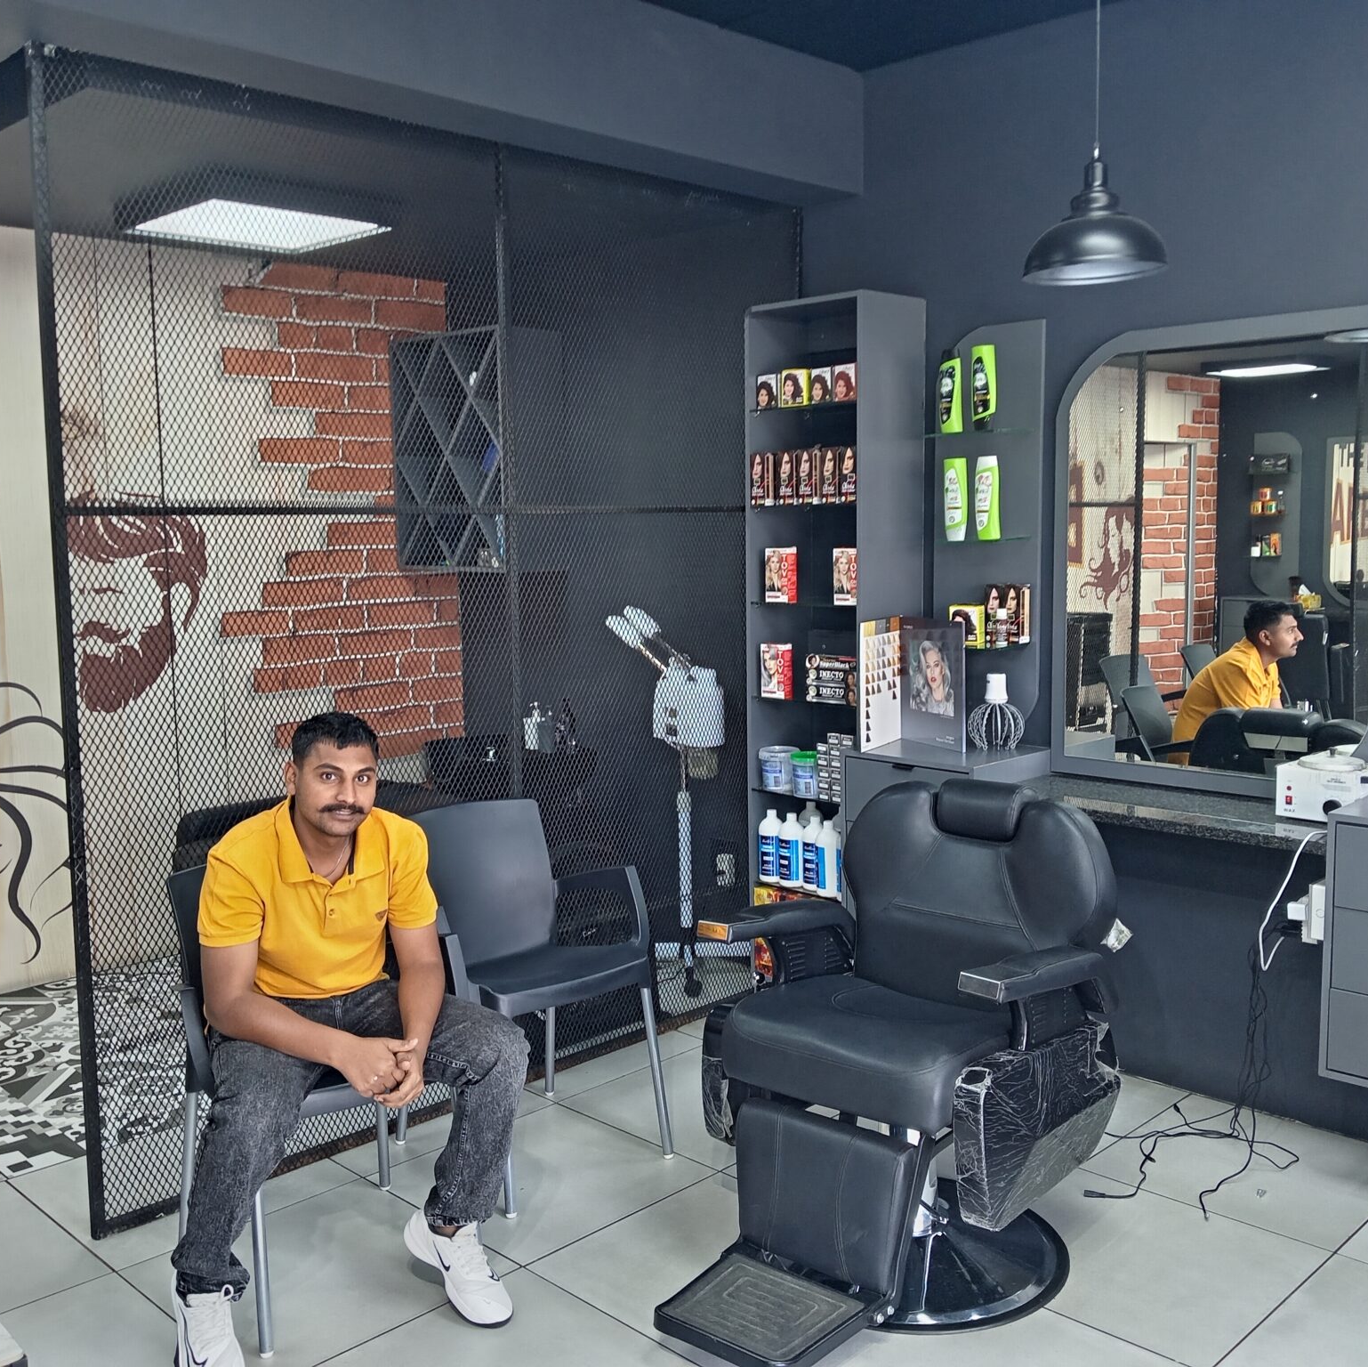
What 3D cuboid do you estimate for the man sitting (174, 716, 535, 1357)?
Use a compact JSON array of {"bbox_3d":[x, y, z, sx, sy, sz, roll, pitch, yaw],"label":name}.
[{"bbox_3d":[-0.711,0.646,2.833,0.670,1.165,0.660,-5,7,-30],"label":"man sitting"}]

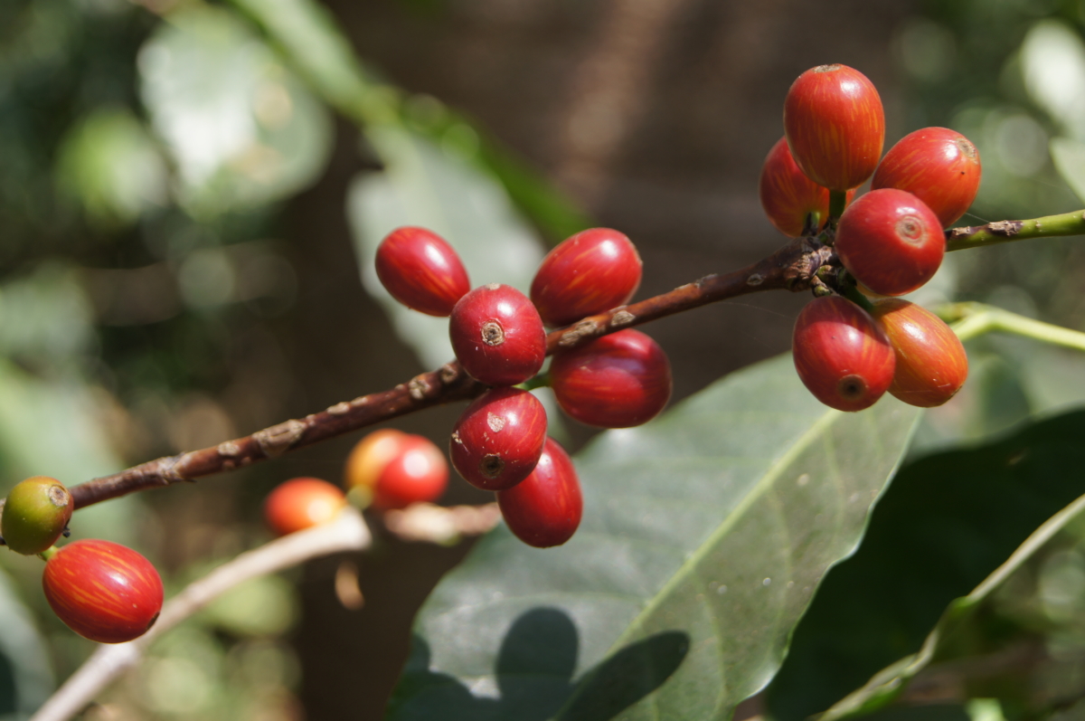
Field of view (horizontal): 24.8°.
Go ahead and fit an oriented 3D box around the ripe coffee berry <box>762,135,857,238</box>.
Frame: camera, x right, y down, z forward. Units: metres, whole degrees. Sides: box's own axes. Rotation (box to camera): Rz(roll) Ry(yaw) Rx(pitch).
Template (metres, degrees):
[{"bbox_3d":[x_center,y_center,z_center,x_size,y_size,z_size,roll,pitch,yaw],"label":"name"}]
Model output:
[{"bbox_3d":[0.037,-0.024,0.343,0.013,0.013,0.016,0,30,-9],"label":"ripe coffee berry"}]

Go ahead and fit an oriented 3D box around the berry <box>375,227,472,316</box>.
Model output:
[{"bbox_3d":[-0.017,-0.012,0.347,0.015,0.011,0.013,38,0,6],"label":"berry"}]

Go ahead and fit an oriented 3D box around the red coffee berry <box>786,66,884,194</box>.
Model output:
[{"bbox_3d":[0.040,-0.032,0.334,0.013,0.017,0.013,-2,15,7],"label":"red coffee berry"}]

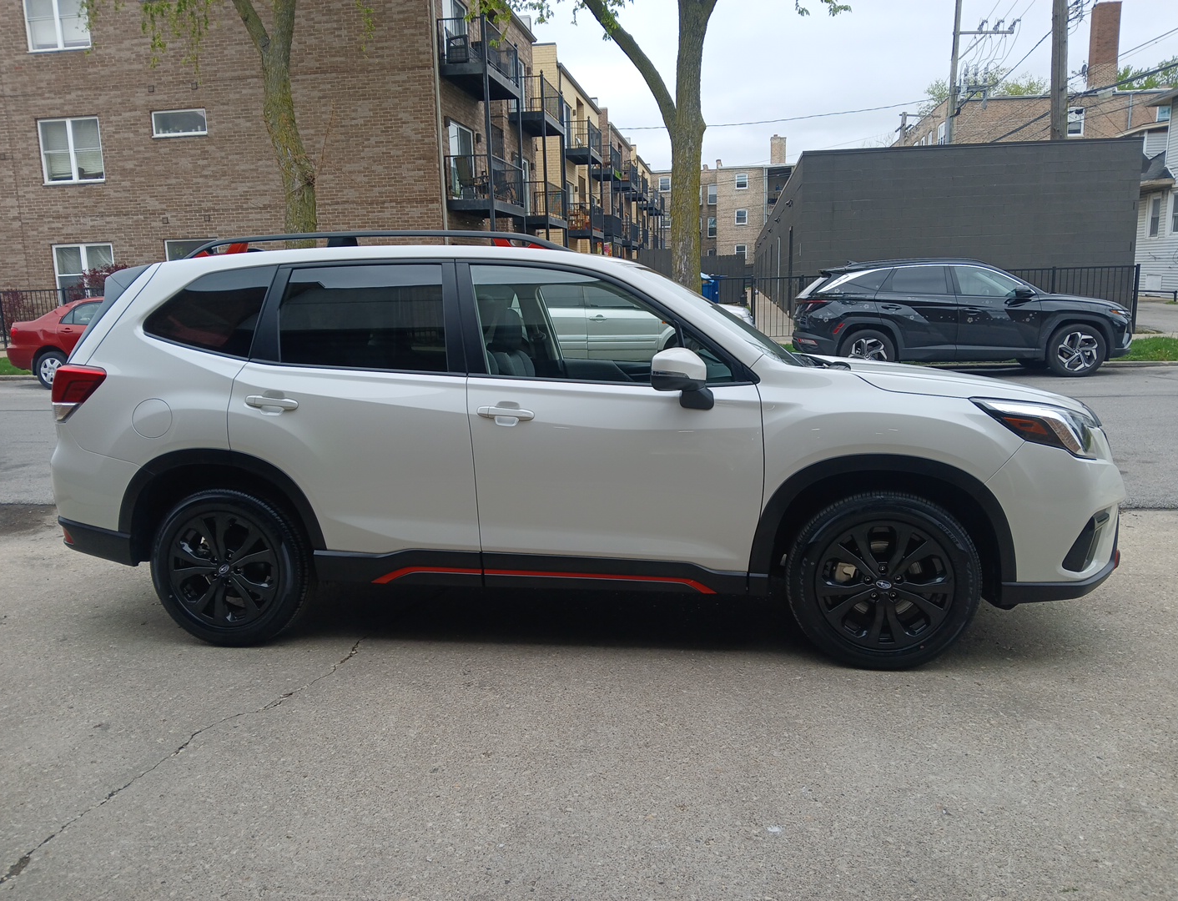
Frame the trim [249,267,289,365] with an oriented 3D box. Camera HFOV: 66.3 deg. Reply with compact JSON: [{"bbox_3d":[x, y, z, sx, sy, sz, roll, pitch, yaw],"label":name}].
[{"bbox_3d":[-1.296,-0.557,3.671,0.155,0.390,0.090,0,11,9],"label":"trim"}]

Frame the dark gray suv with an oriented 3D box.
[{"bbox_3d":[5.170,-1.920,12.990,4.630,1.675,1.880,-1,10,5],"label":"dark gray suv"}]

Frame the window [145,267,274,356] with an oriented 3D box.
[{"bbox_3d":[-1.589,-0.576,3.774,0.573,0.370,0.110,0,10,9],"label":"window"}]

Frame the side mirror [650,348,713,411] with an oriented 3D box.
[{"bbox_3d":[0.342,-0.265,3.295,0.215,0.230,0.190,0,11,9],"label":"side mirror"}]

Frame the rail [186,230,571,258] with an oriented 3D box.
[{"bbox_3d":[-0.916,-0.855,3.775,1.730,0.122,0.070,0,10,9],"label":"rail"}]

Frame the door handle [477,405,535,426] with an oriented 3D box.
[{"bbox_3d":[-0.315,-0.135,3.468,0.230,0.065,0.050,0,11,9],"label":"door handle"}]

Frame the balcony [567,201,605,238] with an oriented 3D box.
[{"bbox_3d":[-0.095,-10.445,41.506,1.109,1.497,3.697,0,11,9],"label":"balcony"}]

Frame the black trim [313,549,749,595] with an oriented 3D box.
[{"bbox_3d":[-0.257,0.469,3.599,1.775,0.148,0.075,0,11,9],"label":"black trim"}]

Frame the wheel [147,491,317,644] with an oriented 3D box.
[{"bbox_3d":[-1.517,0.478,3.890,0.700,0.700,0.225,0,10,9],"label":"wheel"}]

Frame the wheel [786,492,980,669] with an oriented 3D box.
[{"bbox_3d":[1.119,0.480,3.467,0.700,0.700,0.225,0,10,9],"label":"wheel"}]

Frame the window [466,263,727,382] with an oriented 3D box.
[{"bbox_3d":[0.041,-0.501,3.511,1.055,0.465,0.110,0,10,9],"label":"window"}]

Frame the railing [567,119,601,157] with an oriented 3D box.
[{"bbox_3d":[-0.200,-14.008,40.839,1.109,1.232,3.697,0,11,9],"label":"railing"}]

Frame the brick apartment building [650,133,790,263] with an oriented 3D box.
[{"bbox_3d":[12.803,-20.637,83.153,14.000,12.200,11.000,0,11,9],"label":"brick apartment building"}]

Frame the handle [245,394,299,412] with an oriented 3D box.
[{"bbox_3d":[-1.275,-0.191,3.637,0.230,0.052,0.055,0,10,9],"label":"handle"}]

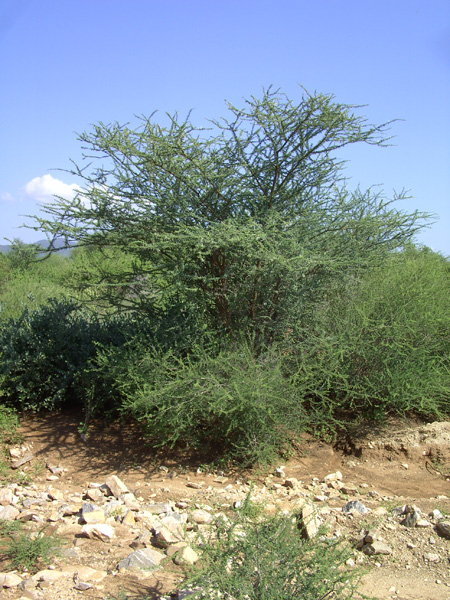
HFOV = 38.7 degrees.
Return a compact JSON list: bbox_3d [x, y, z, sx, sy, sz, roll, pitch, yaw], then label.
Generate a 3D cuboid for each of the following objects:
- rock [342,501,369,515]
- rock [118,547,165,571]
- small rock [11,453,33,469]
[{"bbox_3d":[0.965,1.536,4.744,0.180,0.059,0.117,0,2,12],"label":"rock"},{"bbox_3d":[-0.470,1.432,3.614,0.254,0.104,0.165,0,4,0],"label":"rock"},{"bbox_3d":[-1.854,1.470,5.859,0.085,0.090,0.210,2,3,45],"label":"small rock"}]

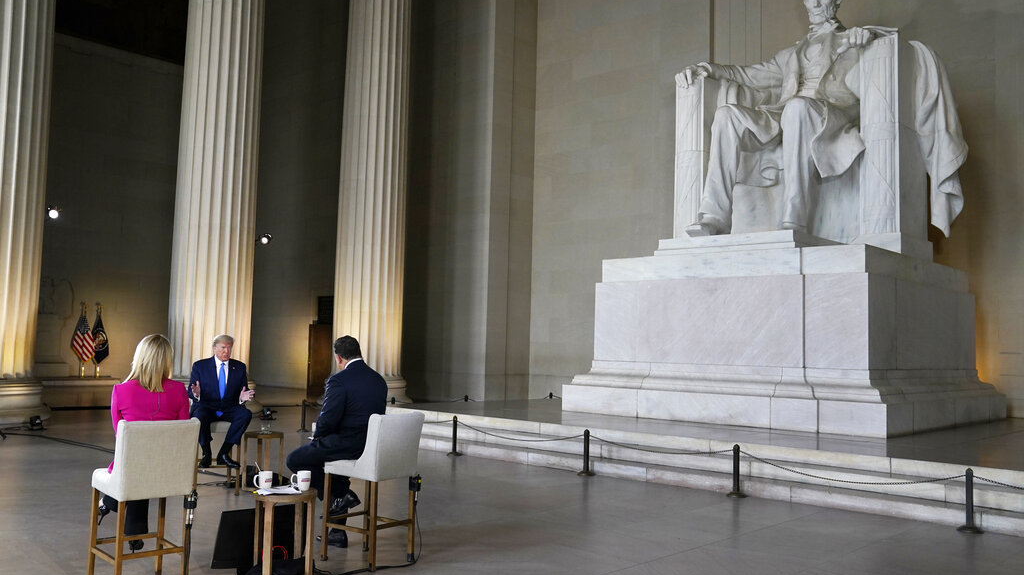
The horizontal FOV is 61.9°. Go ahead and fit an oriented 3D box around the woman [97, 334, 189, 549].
[{"bbox_3d":[-2.419,1.012,5.529,0.520,1.410,0.760,5,-5,-38],"label":"woman"}]

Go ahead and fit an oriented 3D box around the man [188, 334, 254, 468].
[{"bbox_3d":[-3.056,1.206,9.069,0.660,1.380,0.760,3,-4,-21],"label":"man"}]

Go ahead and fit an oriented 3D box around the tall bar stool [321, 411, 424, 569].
[{"bbox_3d":[-1.034,1.476,6.356,0.570,1.090,0.500,-2,-5,37],"label":"tall bar stool"}]

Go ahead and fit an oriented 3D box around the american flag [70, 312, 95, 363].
[{"bbox_3d":[-14.344,1.636,28.500,0.350,1.740,0.780,-2,-6,43],"label":"american flag"}]

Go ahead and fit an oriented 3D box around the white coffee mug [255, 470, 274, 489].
[{"bbox_3d":[-1.684,1.301,5.781,0.130,0.115,0.090,5,-6,-42],"label":"white coffee mug"}]

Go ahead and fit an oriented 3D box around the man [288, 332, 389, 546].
[{"bbox_3d":[-1.312,1.207,6.611,0.860,1.660,0.580,-2,-5,40],"label":"man"}]

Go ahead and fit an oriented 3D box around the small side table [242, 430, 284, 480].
[{"bbox_3d":[-2.692,1.889,9.239,0.405,0.610,0.405,-2,-6,43],"label":"small side table"}]

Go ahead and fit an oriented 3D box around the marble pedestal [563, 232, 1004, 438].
[{"bbox_3d":[5.193,0.837,15.946,5.700,3.040,6.330,-2,-6,43],"label":"marble pedestal"}]

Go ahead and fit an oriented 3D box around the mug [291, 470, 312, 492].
[{"bbox_3d":[-1.408,1.302,5.737,0.130,0.120,0.090,4,-5,-27],"label":"mug"}]

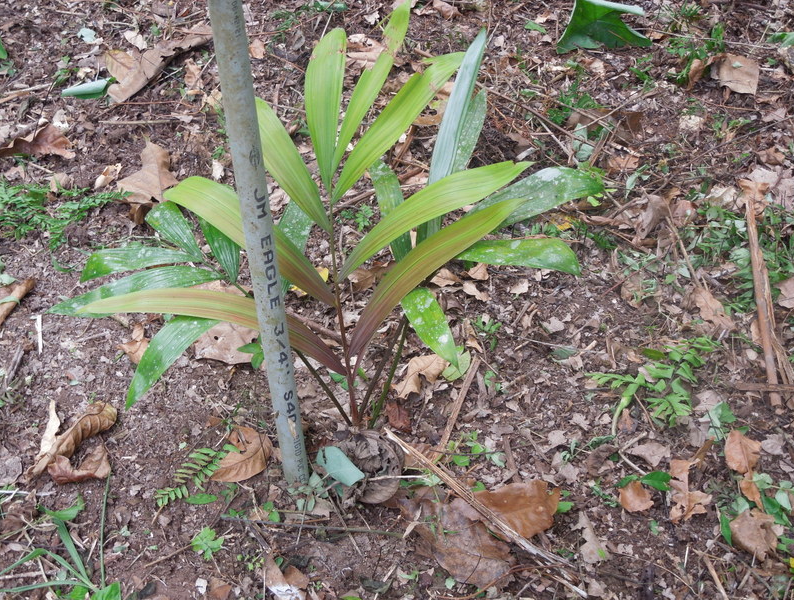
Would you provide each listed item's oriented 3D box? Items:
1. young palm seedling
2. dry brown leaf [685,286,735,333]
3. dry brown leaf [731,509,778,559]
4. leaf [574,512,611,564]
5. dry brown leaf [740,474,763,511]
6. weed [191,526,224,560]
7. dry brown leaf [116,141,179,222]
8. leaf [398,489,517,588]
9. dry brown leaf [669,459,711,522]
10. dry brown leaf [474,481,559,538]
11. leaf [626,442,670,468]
[{"bbox_3d":[-0.067,-0.081,1.482,0.600,0.480,0.360,-3,43,0],"label":"young palm seedling"},{"bbox_3d":[0.374,0.013,1.679,0.027,0.018,0.079,-21,51,-16],"label":"dry brown leaf"},{"bbox_3d":[0.365,0.240,1.443,0.050,0.020,0.052,-3,43,0],"label":"dry brown leaf"},{"bbox_3d":[0.200,0.249,1.480,0.028,0.012,0.065,-17,50,-13],"label":"leaf"},{"bbox_3d":[0.378,0.205,1.504,0.018,0.012,0.050,-7,43,-4],"label":"dry brown leaf"},{"bbox_3d":[-0.199,0.256,1.485,0.028,0.015,0.029,25,50,27],"label":"weed"},{"bbox_3d":[-0.321,-0.157,1.841,0.077,0.040,0.129,14,51,14],"label":"dry brown leaf"},{"bbox_3d":[0.057,0.247,1.471,0.074,0.025,0.133,-28,48,-24],"label":"leaf"},{"bbox_3d":[0.314,0.204,1.506,0.045,0.016,0.084,4,43,8],"label":"dry brown leaf"},{"bbox_3d":[0.133,0.223,1.499,0.091,0.022,0.068,-9,49,-6],"label":"dry brown leaf"},{"bbox_3d":[0.279,0.167,1.552,0.043,0.012,0.029,23,49,26],"label":"leaf"}]

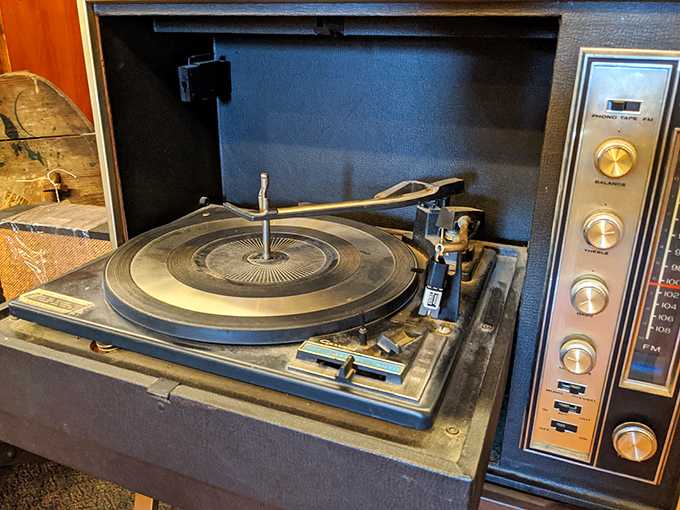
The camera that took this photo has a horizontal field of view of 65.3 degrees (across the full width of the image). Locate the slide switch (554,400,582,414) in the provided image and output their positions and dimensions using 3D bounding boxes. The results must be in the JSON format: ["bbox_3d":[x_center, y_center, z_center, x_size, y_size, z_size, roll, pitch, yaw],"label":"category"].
[{"bbox_3d":[0.188,0.127,0.437,0.021,0.009,0.006,8,21,21],"label":"slide switch"}]

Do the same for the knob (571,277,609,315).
[{"bbox_3d":[0.187,0.031,0.396,0.025,0.025,0.018,8,21,21],"label":"knob"}]

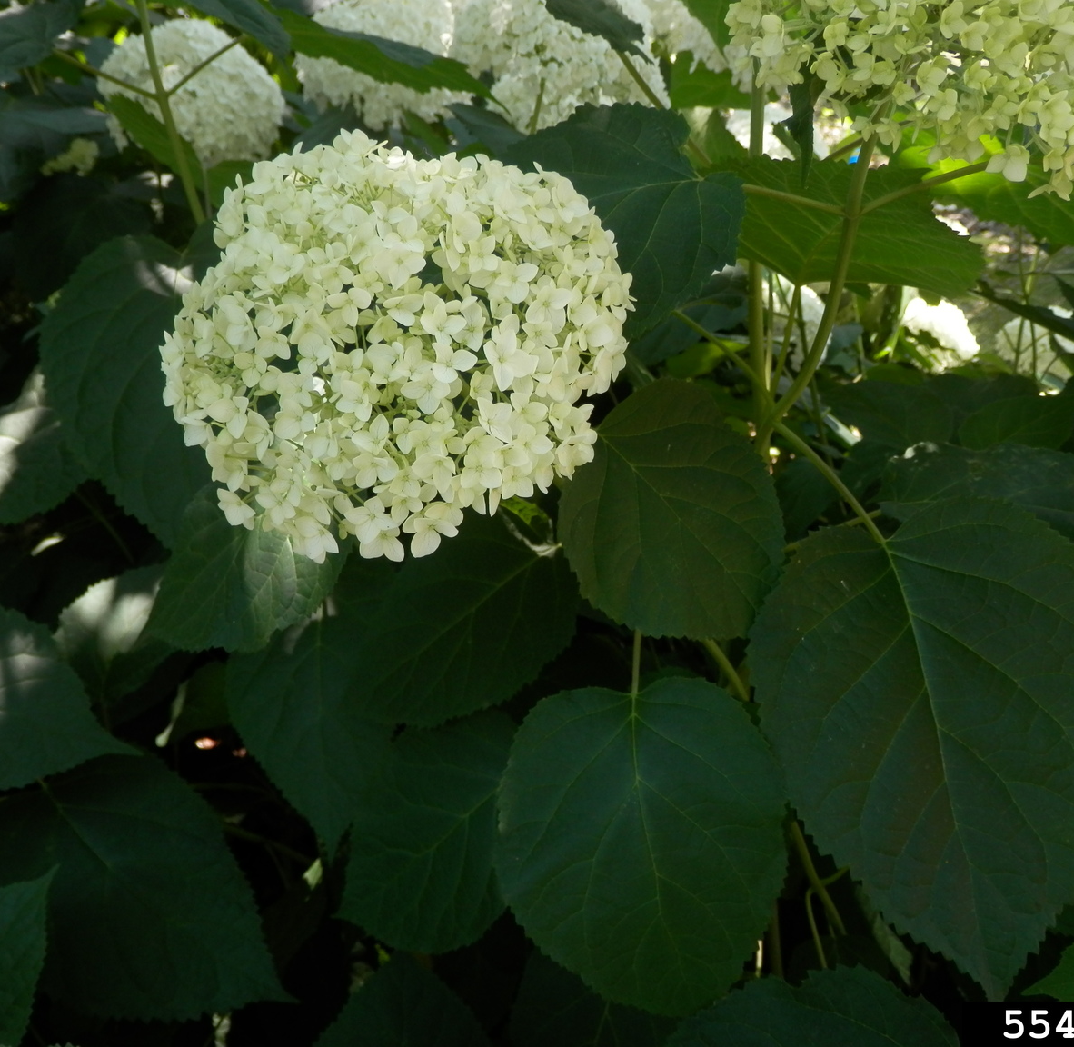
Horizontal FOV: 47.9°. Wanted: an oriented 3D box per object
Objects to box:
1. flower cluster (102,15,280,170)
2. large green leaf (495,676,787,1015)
[{"bbox_3d":[-0.342,-0.427,1.200,0.180,0.145,0.165,0,20,0],"label":"flower cluster"},{"bbox_3d":[0.041,0.128,0.480,0.115,0.140,0.025,2,-20,1],"label":"large green leaf"}]

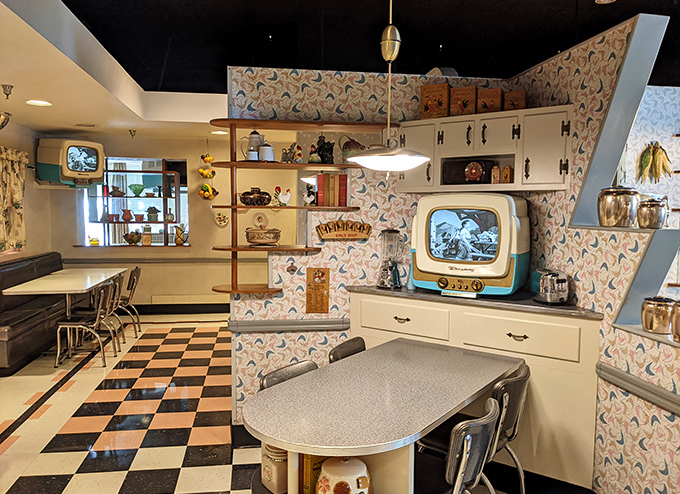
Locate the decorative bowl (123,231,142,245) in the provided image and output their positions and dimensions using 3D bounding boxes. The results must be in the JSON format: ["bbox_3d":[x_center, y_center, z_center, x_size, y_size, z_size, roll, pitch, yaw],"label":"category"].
[{"bbox_3d":[-3.054,-0.127,7.815,0.255,0.195,0.255,0,4,-9],"label":"decorative bowl"}]

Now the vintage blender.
[{"bbox_3d":[0.332,0.081,3.480,0.180,0.390,0.180,1,4,0],"label":"vintage blender"}]

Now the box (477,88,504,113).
[{"bbox_3d":[0.920,-0.870,3.247,0.148,0.152,0.148,3,4,23],"label":"box"}]

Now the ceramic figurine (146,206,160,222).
[{"bbox_3d":[-2.712,-0.477,7.727,0.202,0.225,0.170,0,4,-9],"label":"ceramic figurine"}]

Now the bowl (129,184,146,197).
[{"bbox_3d":[-2.975,-0.831,7.779,0.245,0.187,0.230,0,4,-9],"label":"bowl"}]

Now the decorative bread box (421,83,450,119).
[{"bbox_3d":[0.641,-0.929,3.446,0.188,0.216,0.125,3,5,36],"label":"decorative bread box"}]

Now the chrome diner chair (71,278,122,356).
[{"bbox_3d":[-2.727,0.726,5.999,0.530,0.830,0.420,0,4,-13],"label":"chrome diner chair"}]

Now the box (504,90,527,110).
[{"bbox_3d":[1.040,-0.850,3.149,0.133,0.128,0.133,3,4,23],"label":"box"}]

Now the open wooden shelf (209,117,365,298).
[{"bbox_3d":[-0.267,-0.258,3.494,1.126,1.090,0.300,0,4,-9],"label":"open wooden shelf"}]

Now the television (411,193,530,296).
[{"bbox_3d":[0.818,-0.031,3.322,0.650,0.610,0.400,3,5,32],"label":"television"}]

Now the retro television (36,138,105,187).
[{"bbox_3d":[-3.598,-1.133,7.117,0.510,0.560,0.625,8,7,32],"label":"retro television"}]

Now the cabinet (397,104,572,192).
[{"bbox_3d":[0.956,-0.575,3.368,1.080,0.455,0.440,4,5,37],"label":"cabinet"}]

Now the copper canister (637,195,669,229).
[{"bbox_3d":[1.432,-0.151,2.435,0.115,0.132,0.115,0,4,-9],"label":"copper canister"}]

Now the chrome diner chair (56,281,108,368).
[{"bbox_3d":[-2.607,0.766,5.432,0.530,0.830,0.420,0,4,-6],"label":"chrome diner chair"}]

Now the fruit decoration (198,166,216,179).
[{"bbox_3d":[-1.936,-1.082,7.782,0.257,0.168,0.150,0,4,-9],"label":"fruit decoration"}]

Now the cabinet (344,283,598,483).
[{"bbox_3d":[0.860,0.784,3.430,1.530,0.990,0.650,3,5,32],"label":"cabinet"}]

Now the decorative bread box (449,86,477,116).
[{"bbox_3d":[0.800,-0.899,3.334,0.173,0.174,0.125,3,5,36],"label":"decorative bread box"}]

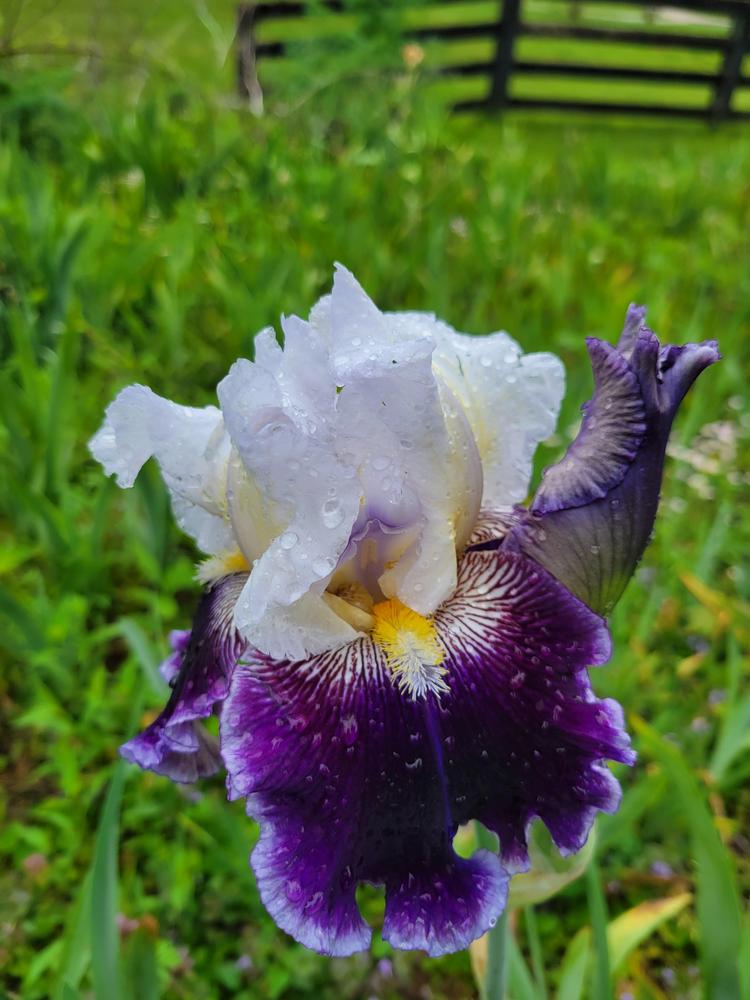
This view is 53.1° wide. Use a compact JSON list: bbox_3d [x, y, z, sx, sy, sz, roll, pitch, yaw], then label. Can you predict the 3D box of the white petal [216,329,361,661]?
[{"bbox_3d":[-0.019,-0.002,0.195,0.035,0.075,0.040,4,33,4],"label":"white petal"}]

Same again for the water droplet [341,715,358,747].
[{"bbox_3d":[-0.006,0.058,0.190,0.004,0.008,0.003,2,33,0],"label":"water droplet"}]

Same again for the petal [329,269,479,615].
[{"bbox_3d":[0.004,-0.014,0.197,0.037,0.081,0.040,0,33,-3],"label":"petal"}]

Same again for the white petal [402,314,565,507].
[{"bbox_3d":[0.030,-0.027,0.222,0.044,0.050,0.030,-3,33,-7],"label":"white petal"}]

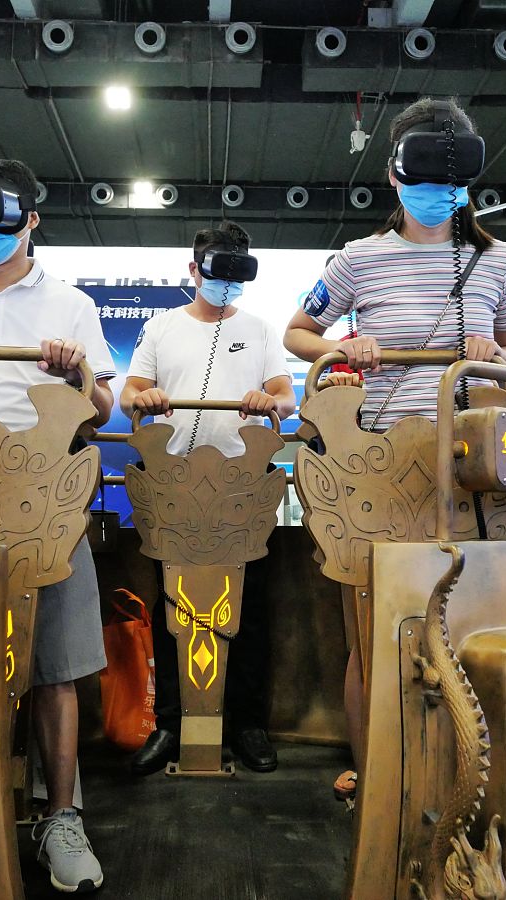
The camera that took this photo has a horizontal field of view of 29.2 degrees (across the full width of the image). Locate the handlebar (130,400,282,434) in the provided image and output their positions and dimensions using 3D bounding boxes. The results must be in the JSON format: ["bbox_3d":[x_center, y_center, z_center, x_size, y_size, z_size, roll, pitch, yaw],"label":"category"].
[{"bbox_3d":[-0.134,-0.092,2.740,0.430,0.095,0.070,0,-3,-3],"label":"handlebar"}]

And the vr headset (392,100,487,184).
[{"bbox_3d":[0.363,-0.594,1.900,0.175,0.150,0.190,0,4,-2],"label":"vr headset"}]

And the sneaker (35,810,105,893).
[{"bbox_3d":[-0.422,0.915,2.269,0.112,0.120,0.290,1,-3,-19],"label":"sneaker"}]

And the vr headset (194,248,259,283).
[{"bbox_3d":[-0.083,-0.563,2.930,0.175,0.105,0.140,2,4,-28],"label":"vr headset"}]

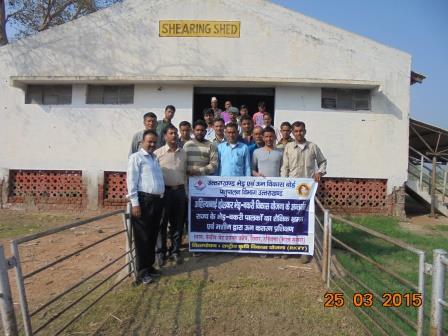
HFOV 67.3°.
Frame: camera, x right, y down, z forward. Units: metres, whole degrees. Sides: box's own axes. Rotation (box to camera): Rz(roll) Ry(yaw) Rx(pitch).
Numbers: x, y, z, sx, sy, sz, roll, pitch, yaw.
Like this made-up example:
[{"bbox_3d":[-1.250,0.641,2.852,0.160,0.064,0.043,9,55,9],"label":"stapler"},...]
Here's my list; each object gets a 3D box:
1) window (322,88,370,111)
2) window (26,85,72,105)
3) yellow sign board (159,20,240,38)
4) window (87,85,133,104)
[{"bbox_3d":[3.405,-1.909,9.362,1.351,0.565,0.100,1,-1,2],"label":"window"},{"bbox_3d":[-5.015,-2.102,9.657,1.345,0.560,0.100,1,-1,2],"label":"window"},{"bbox_3d":[-0.675,-3.886,9.469,2.270,0.459,0.050,1,-1,2],"label":"yellow sign board"},{"bbox_3d":[-3.238,-2.087,9.595,1.383,0.549,0.100,1,-1,2],"label":"window"}]

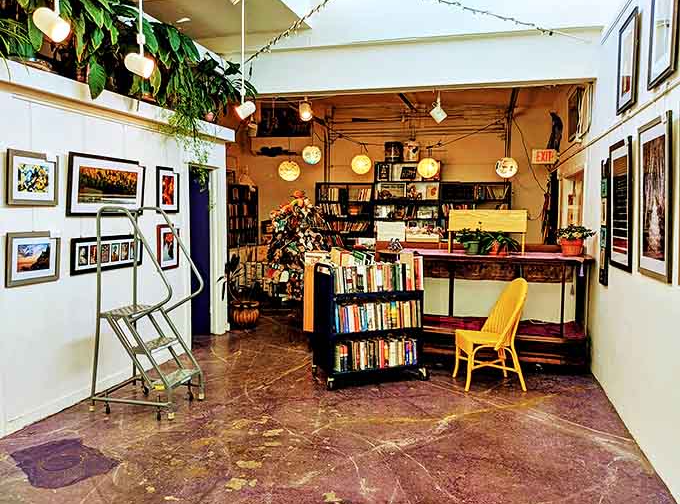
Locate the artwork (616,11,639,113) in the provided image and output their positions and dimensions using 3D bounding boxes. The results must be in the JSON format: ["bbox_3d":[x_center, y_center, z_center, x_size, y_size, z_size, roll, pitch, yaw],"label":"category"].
[{"bbox_3d":[2.208,-1.433,4.059,0.027,0.676,0.546,2,5,16],"label":"artwork"}]

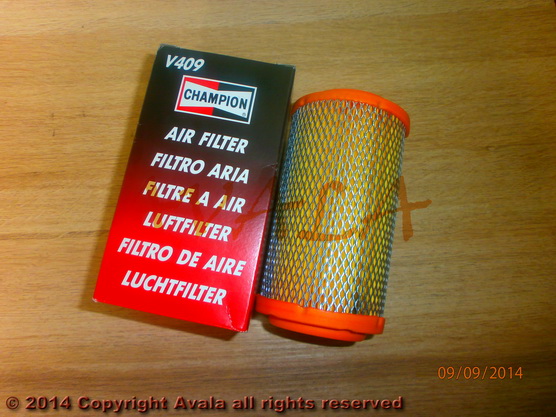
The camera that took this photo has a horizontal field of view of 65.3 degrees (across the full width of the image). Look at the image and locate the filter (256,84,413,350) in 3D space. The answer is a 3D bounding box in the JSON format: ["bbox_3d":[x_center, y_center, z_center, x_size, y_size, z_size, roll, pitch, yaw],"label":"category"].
[{"bbox_3d":[0.046,0.010,0.359,0.101,0.101,0.178,10,79,1],"label":"filter"}]

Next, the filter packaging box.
[{"bbox_3d":[-0.057,-0.012,0.360,0.103,0.103,0.193,10,79,1],"label":"filter packaging box"}]

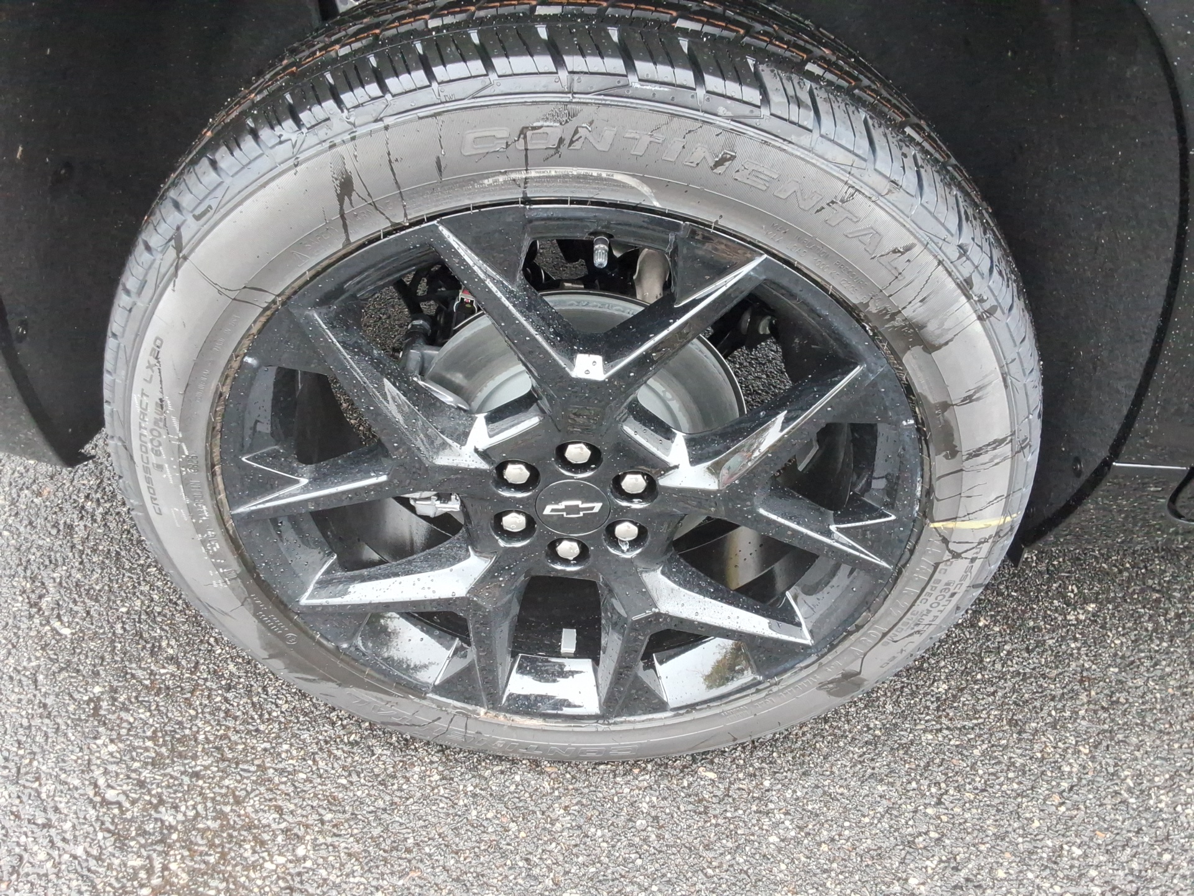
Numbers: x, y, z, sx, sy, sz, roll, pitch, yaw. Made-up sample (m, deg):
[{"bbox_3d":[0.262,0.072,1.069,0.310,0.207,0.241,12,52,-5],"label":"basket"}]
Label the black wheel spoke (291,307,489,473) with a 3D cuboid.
[{"bbox_3d":[-0.164,-0.058,0.776,0.045,0.172,0.045,-25,36,21],"label":"black wheel spoke"}]

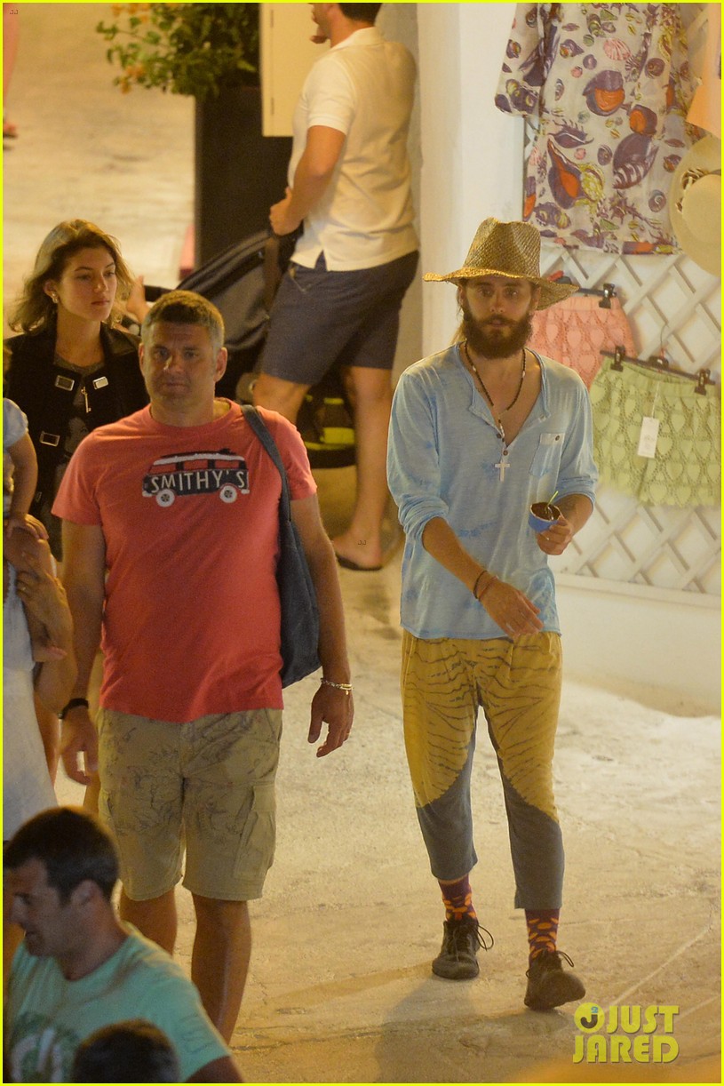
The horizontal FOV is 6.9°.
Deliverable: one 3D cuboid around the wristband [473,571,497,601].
[{"bbox_3d":[0.272,0.095,13.262,0.030,0.058,0.066,34,75,26],"label":"wristband"}]

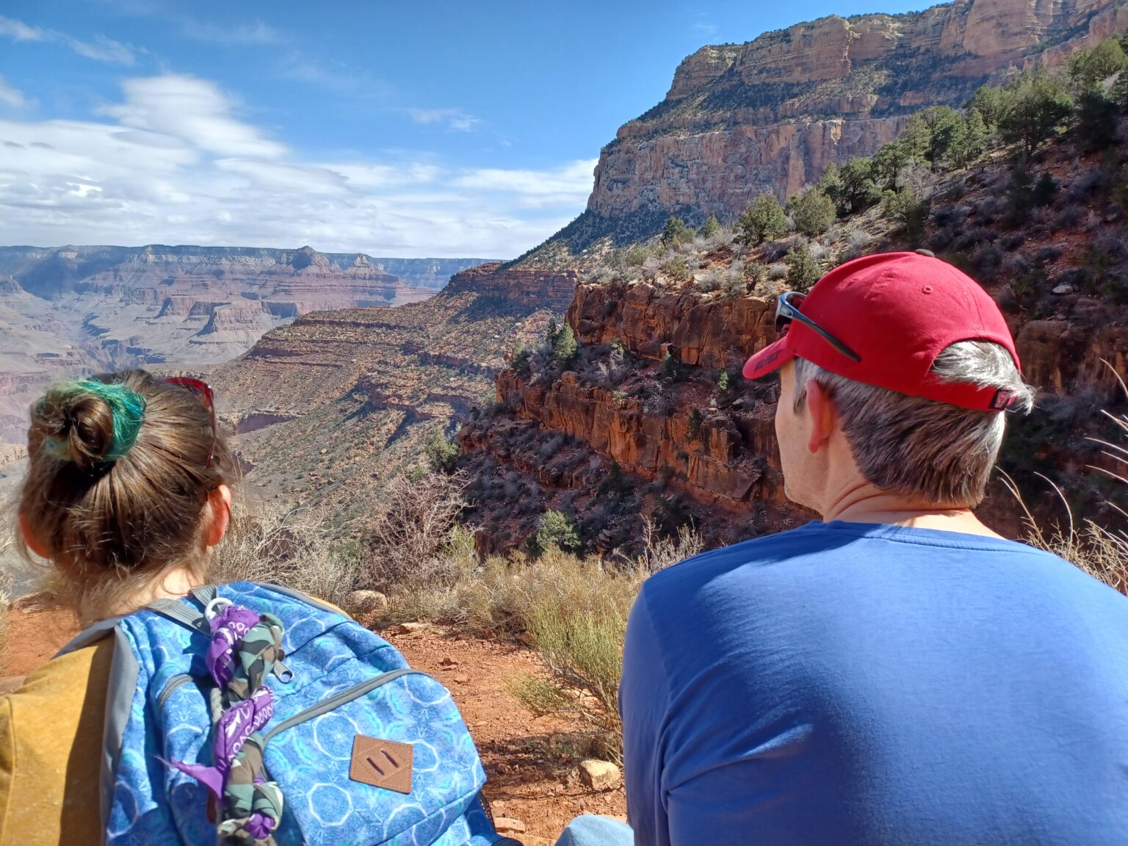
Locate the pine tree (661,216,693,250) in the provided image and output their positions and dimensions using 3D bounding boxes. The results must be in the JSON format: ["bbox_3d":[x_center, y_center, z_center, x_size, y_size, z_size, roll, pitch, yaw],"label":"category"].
[{"bbox_3d":[7.480,-12.620,54.000,2.030,2.190,1.960,1,8,8],"label":"pine tree"}]

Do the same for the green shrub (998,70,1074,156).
[{"bbox_3d":[23.770,-15.610,41.000,3.340,4.130,3.240,4,9,29],"label":"green shrub"}]

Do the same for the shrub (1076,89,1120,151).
[{"bbox_3d":[25.550,-14.490,39.000,1.910,2.920,1.850,5,9,32],"label":"shrub"}]

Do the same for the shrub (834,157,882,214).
[{"bbox_3d":[16.600,-13.390,46.000,2.530,3.110,2.450,3,8,19],"label":"shrub"}]

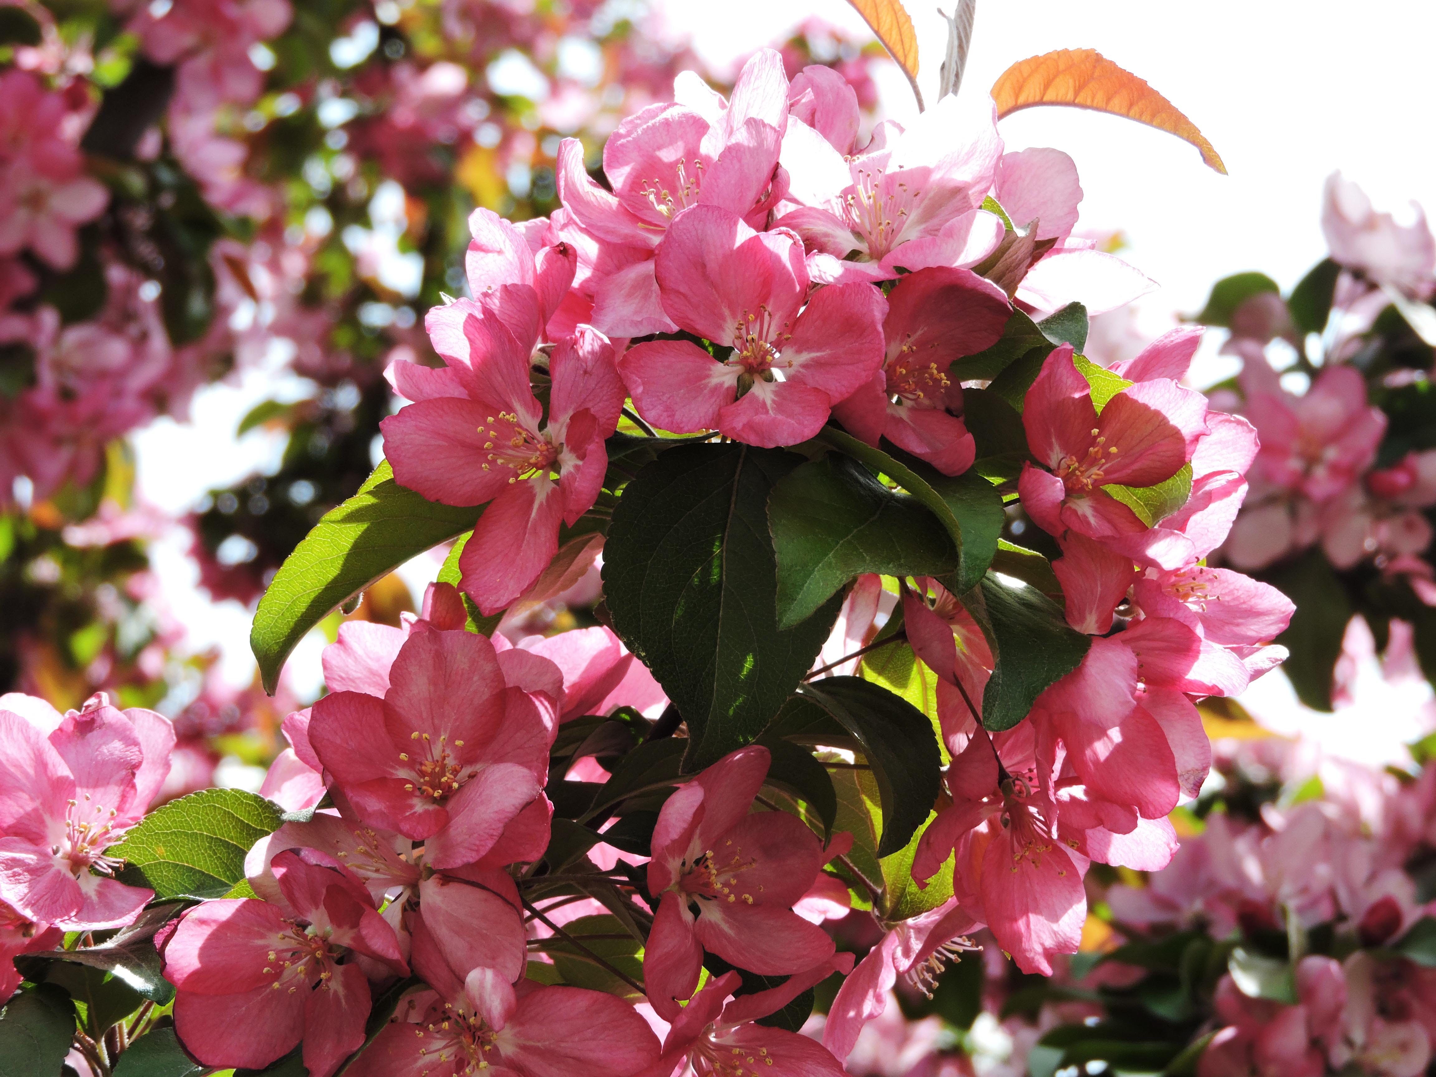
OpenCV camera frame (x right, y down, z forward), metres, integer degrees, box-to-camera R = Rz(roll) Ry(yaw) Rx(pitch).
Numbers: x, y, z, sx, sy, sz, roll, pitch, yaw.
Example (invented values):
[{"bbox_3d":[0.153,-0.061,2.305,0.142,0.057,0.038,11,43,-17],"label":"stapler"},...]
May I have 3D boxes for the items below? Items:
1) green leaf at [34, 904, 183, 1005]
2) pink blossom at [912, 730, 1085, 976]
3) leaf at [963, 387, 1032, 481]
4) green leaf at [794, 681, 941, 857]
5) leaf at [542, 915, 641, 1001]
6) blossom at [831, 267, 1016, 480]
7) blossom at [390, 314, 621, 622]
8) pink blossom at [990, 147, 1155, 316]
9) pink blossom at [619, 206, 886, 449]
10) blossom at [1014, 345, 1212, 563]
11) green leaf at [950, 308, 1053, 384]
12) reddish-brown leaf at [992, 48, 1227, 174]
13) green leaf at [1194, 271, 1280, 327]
[{"bbox_3d":[-0.102,0.069,0.865,0.026,0.017,0.016,1,-18,-6],"label":"green leaf"},{"bbox_3d":[0.047,0.052,0.858,0.028,0.036,0.025,2,36,-16],"label":"pink blossom"},{"bbox_3d":[0.046,-0.018,0.875,0.017,0.020,0.009,2,-6,-11],"label":"leaf"},{"bbox_3d":[0.025,0.038,0.868,0.024,0.029,0.016,-9,-14,-24],"label":"green leaf"},{"bbox_3d":[-0.022,0.072,0.895,0.020,0.015,0.010,0,-17,-6],"label":"leaf"},{"bbox_3d":[0.035,-0.030,0.925,0.036,0.037,0.024,6,4,-24],"label":"blossom"},{"bbox_3d":[-0.035,-0.013,0.858,0.037,0.049,0.023,-5,-11,30],"label":"blossom"},{"bbox_3d":[0.064,-0.056,0.945,0.024,0.034,0.034,-28,-6,-13],"label":"pink blossom"},{"bbox_3d":[0.006,-0.035,0.855,0.043,0.037,0.022,0,-21,-2],"label":"pink blossom"},{"bbox_3d":[0.070,-0.015,0.920,0.033,0.035,0.024,5,-20,-23],"label":"blossom"},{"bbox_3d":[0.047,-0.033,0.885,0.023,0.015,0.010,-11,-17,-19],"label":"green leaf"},{"bbox_3d":[0.071,-0.077,0.950,0.043,0.019,0.016,14,-6,-7],"label":"reddish-brown leaf"},{"bbox_3d":[0.129,-0.059,1.280,0.023,0.016,0.013,0,-11,0],"label":"green leaf"}]

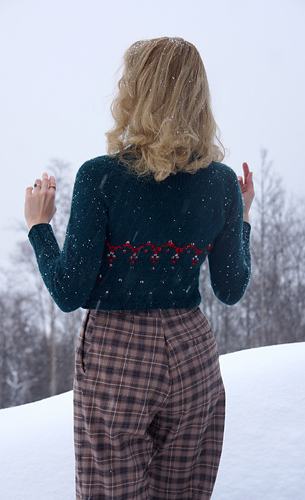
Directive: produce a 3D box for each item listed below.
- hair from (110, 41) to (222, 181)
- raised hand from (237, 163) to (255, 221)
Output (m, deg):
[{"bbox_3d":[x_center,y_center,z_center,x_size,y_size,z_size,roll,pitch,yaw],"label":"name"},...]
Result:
[{"bbox_3d":[0.032,-0.349,2.570,0.275,0.350,0.260,0,-1,-21],"label":"hair"},{"bbox_3d":[0.244,-0.152,2.760,0.060,0.160,0.080,1,-1,-32],"label":"raised hand"}]

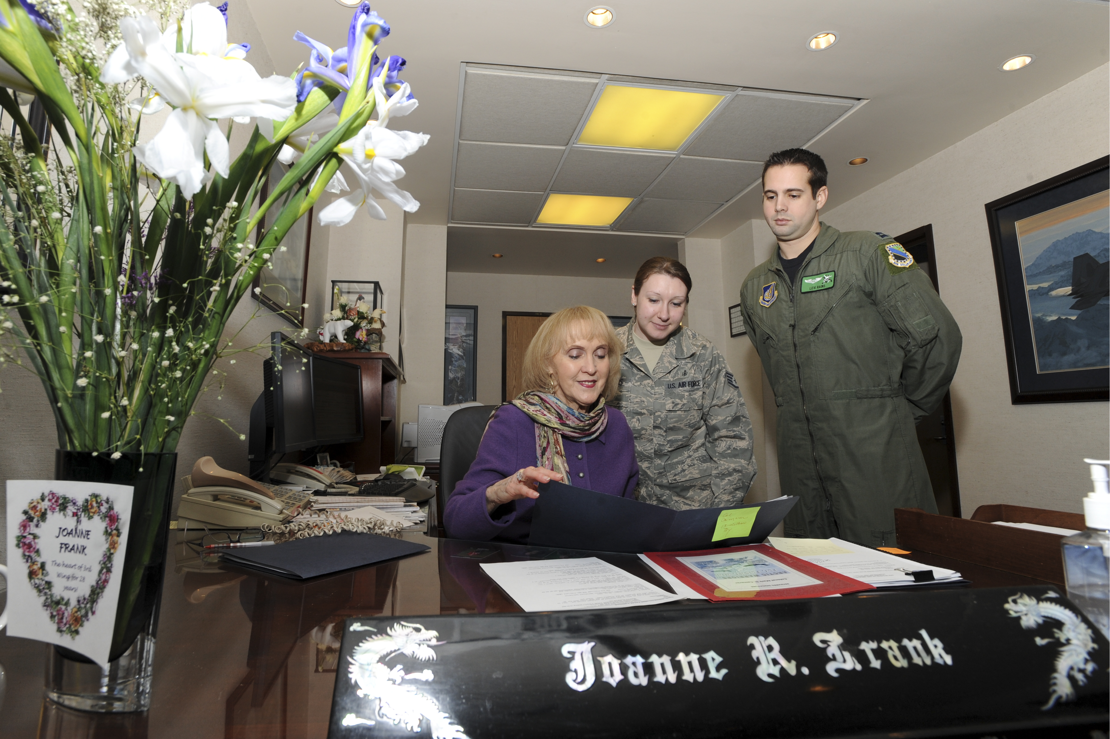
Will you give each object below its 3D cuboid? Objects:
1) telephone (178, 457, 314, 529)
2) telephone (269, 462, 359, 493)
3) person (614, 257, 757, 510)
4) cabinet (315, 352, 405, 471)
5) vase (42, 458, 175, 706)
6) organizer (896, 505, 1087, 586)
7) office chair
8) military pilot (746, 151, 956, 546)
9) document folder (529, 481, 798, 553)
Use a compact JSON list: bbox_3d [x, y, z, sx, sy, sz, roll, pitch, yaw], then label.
[{"bbox_3d":[-0.829,0.327,1.419,0.240,0.160,0.200,0,-6,-6],"label":"telephone"},{"bbox_3d":[-0.950,0.411,2.020,0.230,0.130,0.200,-2,-6,12],"label":"telephone"},{"bbox_3d":[0.395,0.396,1.600,0.470,1.540,0.330,-3,-6,20],"label":"person"},{"bbox_3d":[-1.095,0.268,2.995,0.370,0.610,0.850,1,-6,-12],"label":"cabinet"},{"bbox_3d":[-0.437,0.195,0.515,0.093,0.227,0.093,0,-6,0],"label":"vase"},{"bbox_3d":[0.843,0.304,0.926,0.250,0.078,0.330,0,-6,-7],"label":"organizer"},{"bbox_3d":[-0.040,0.618,1.380,0.620,1.060,0.650,0,-6,-9],"label":"office chair"},{"bbox_3d":[0.840,0.244,1.480,0.340,1.810,0.520,3,-7,-33],"label":"military pilot"},{"bbox_3d":[0.196,0.343,1.058,0.460,0.290,0.080,0,34,-3],"label":"document folder"}]

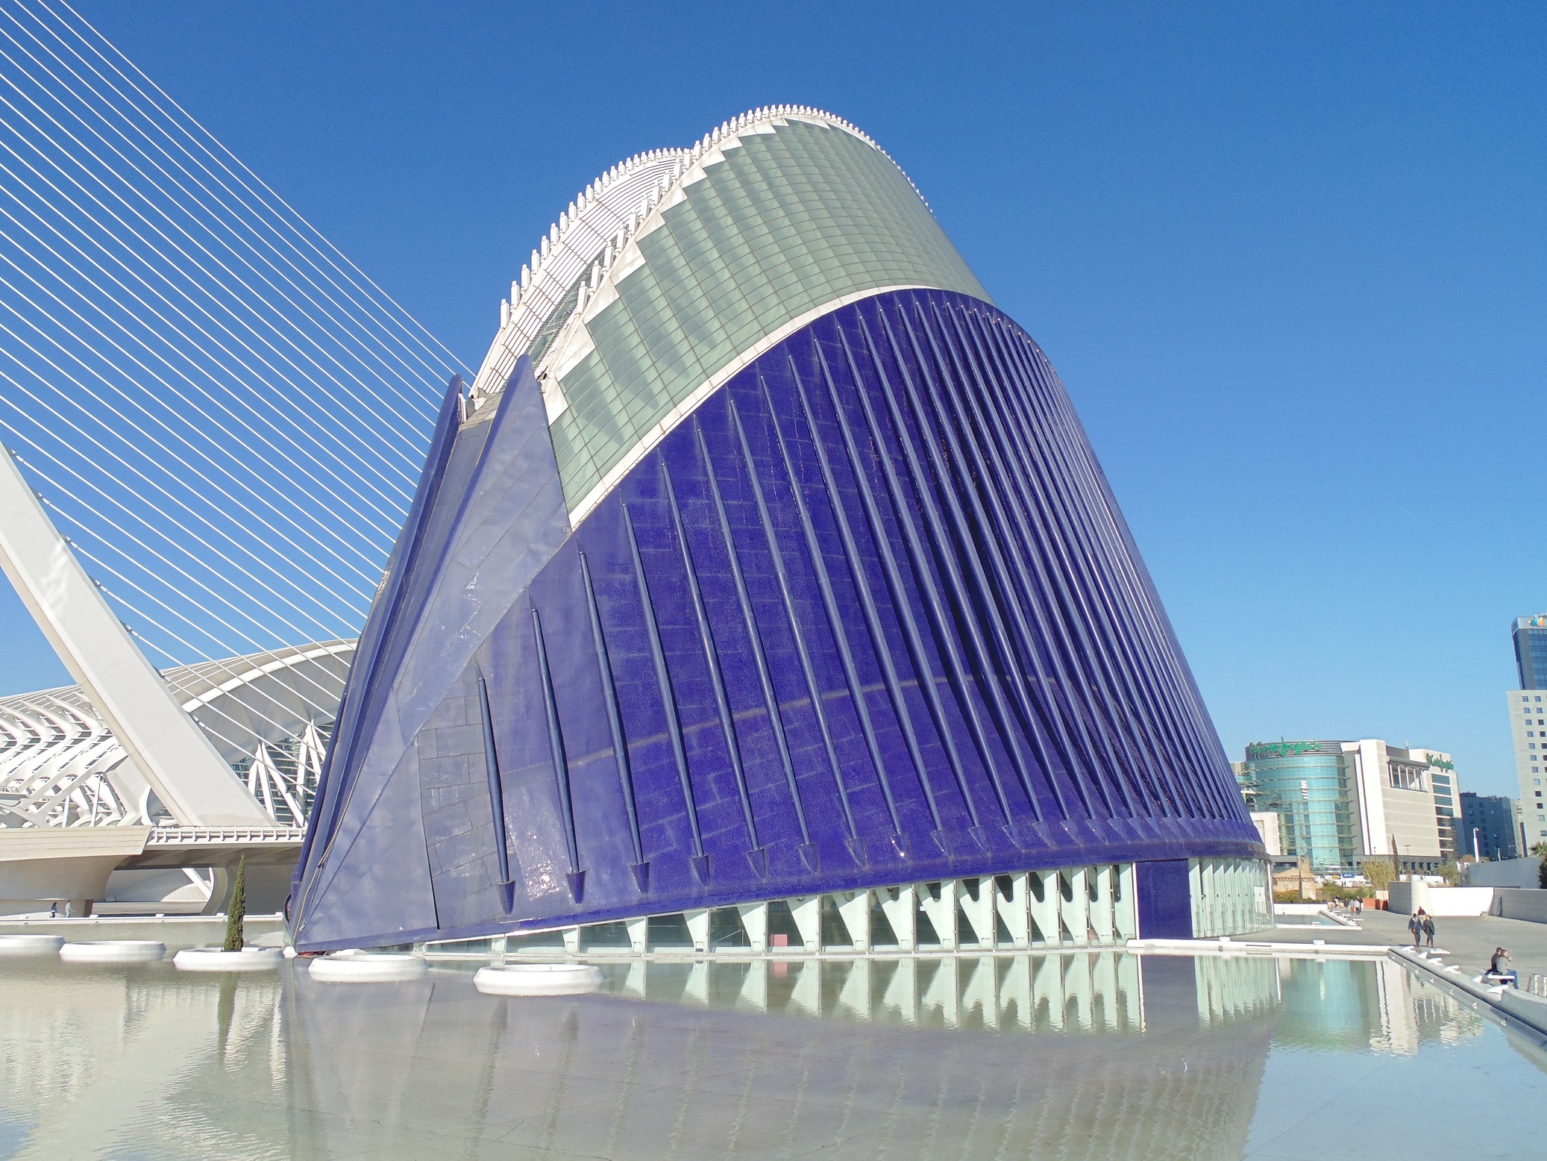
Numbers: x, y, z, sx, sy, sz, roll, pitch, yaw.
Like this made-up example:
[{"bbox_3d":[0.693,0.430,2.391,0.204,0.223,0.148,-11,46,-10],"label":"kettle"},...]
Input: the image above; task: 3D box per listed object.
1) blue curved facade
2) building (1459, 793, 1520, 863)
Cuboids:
[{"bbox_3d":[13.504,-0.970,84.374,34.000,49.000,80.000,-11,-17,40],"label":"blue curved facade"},{"bbox_3d":[283.894,99.279,480.000,21.000,29.000,15.000,-2,-14,10],"label":"building"}]

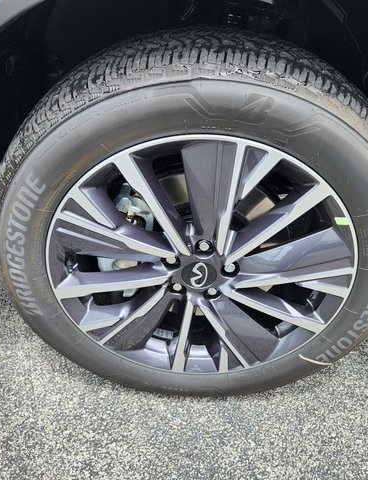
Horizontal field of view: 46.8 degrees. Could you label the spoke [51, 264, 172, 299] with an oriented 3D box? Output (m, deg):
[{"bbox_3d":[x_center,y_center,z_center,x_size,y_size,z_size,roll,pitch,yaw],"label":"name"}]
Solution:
[{"bbox_3d":[-0.129,0.074,0.801,0.232,0.028,0.042,-10,35,12],"label":"spoke"}]

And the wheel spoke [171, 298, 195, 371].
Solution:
[{"bbox_3d":[-0.002,0.193,0.878,0.032,0.212,0.042,6,37,1],"label":"wheel spoke"}]

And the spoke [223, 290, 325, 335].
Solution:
[{"bbox_3d":[0.176,0.119,0.806,0.199,0.035,0.042,25,35,-12],"label":"spoke"}]

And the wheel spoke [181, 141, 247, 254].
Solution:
[{"bbox_3d":[0.035,-0.070,0.678,0.090,0.207,0.040,7,37,1],"label":"wheel spoke"}]

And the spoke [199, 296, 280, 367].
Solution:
[{"bbox_3d":[0.122,0.175,0.851,0.097,0.202,0.040,-24,31,21],"label":"spoke"}]

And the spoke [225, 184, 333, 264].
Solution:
[{"bbox_3d":[0.141,-0.030,0.699,0.206,0.029,0.042,-37,25,28],"label":"spoke"}]

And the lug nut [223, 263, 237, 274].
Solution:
[{"bbox_3d":[0.084,0.045,0.772,0.024,0.024,0.027,3,37,4],"label":"lug nut"}]

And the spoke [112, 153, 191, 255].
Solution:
[{"bbox_3d":[-0.035,-0.060,0.694,0.036,0.207,0.042,-24,31,21],"label":"spoke"}]

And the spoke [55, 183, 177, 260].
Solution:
[{"bbox_3d":[-0.109,-0.019,0.730,0.214,0.146,0.040,13,37,-4],"label":"spoke"}]

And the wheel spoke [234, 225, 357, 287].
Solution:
[{"bbox_3d":[0.184,0.028,0.736,0.202,0.093,0.040,-8,35,11],"label":"wheel spoke"}]

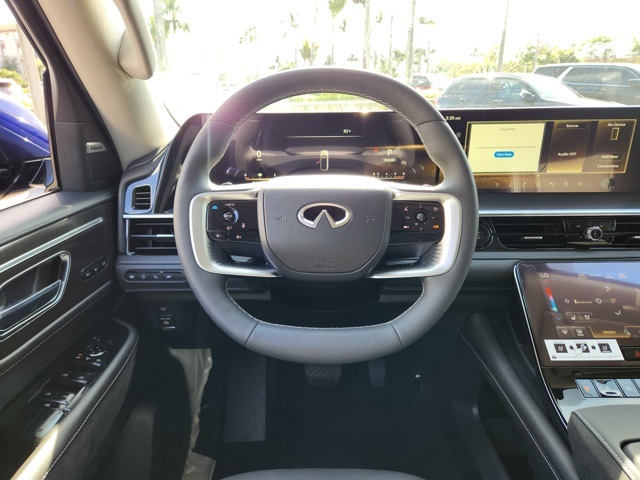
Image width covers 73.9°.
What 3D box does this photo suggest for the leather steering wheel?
[{"bbox_3d":[0.009,-0.032,0.563,0.385,0.375,0.100,0,-6,0],"label":"leather steering wheel"}]

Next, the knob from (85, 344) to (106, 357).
[{"bbox_3d":[-0.349,0.173,0.665,0.030,0.012,0.030,0,20,0],"label":"knob"}]

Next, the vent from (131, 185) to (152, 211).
[{"bbox_3d":[-0.332,-0.079,0.790,0.038,0.050,0.030,-2,20,-6],"label":"vent"}]

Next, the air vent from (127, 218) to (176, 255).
[{"bbox_3d":[-0.274,-0.006,0.755,0.135,0.064,0.040,0,15,0],"label":"air vent"}]

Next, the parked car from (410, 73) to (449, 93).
[{"bbox_3d":[9.142,-13.066,35.500,1.900,1.700,4.700,13,23,31],"label":"parked car"}]

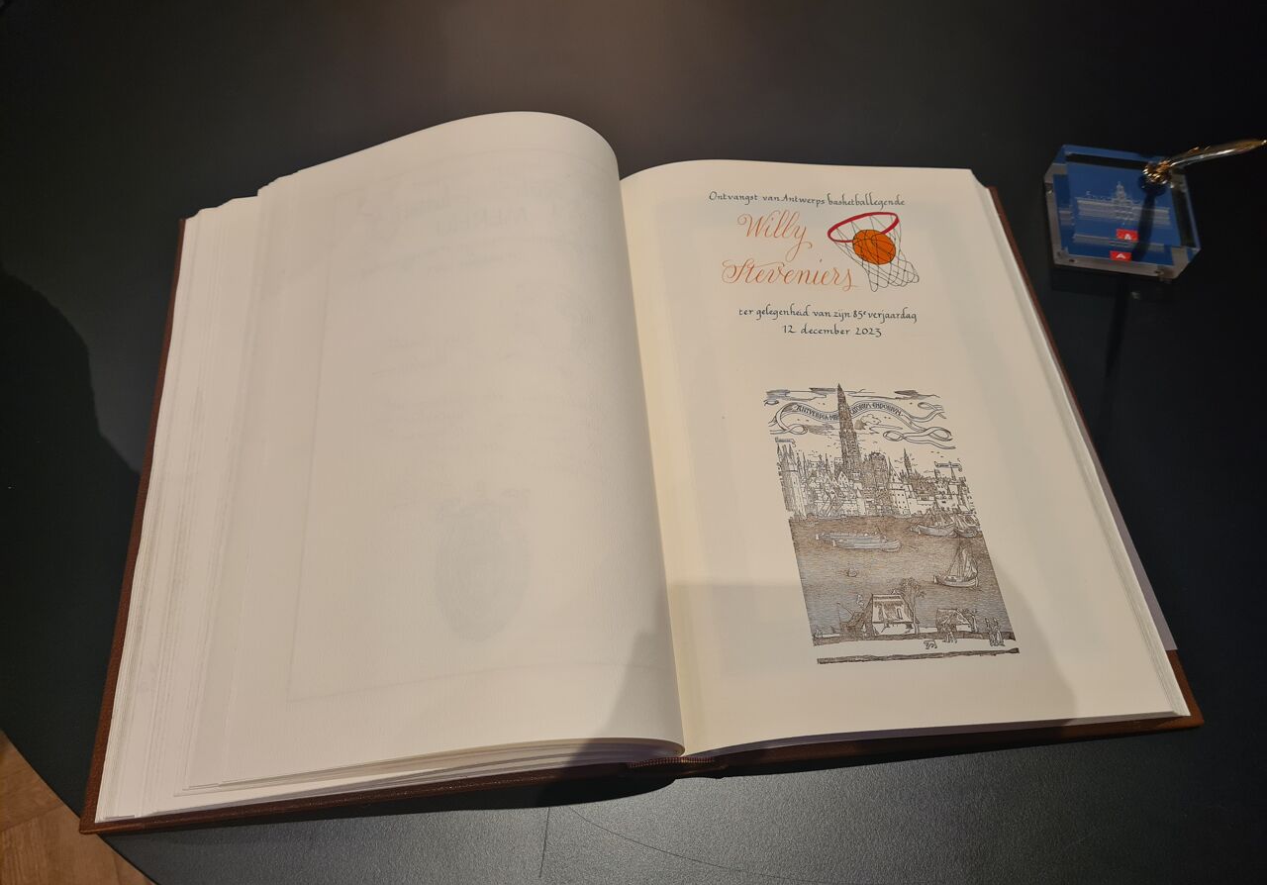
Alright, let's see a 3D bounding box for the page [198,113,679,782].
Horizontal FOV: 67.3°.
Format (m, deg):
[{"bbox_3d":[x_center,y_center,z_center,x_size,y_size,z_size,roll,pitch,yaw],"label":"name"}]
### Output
[{"bbox_3d":[-0.106,-0.018,0.550,0.241,0.075,0.394,-4,61,-5],"label":"page"}]

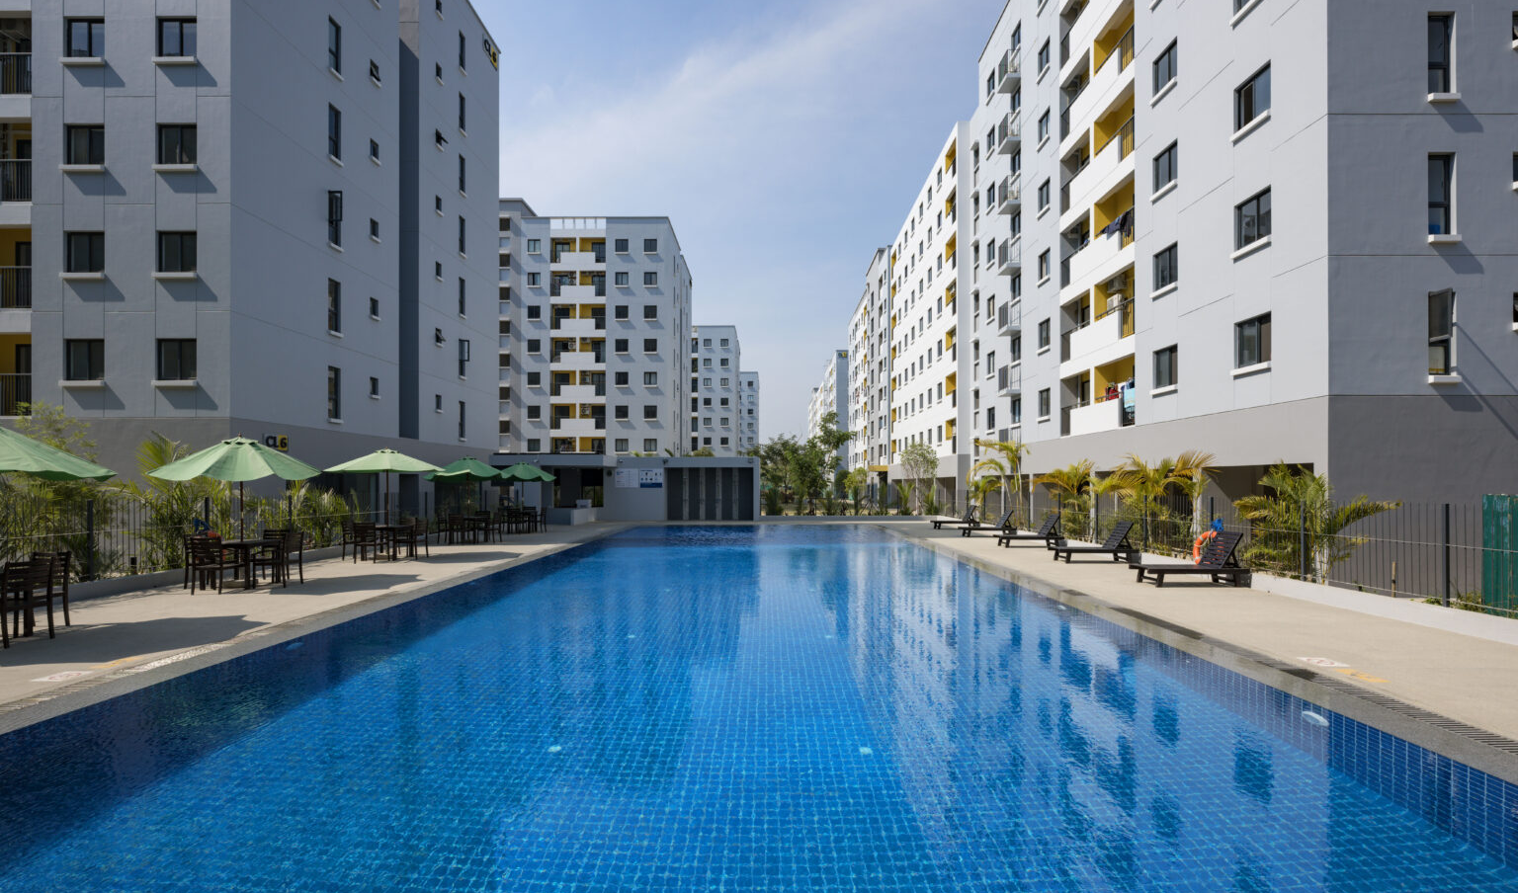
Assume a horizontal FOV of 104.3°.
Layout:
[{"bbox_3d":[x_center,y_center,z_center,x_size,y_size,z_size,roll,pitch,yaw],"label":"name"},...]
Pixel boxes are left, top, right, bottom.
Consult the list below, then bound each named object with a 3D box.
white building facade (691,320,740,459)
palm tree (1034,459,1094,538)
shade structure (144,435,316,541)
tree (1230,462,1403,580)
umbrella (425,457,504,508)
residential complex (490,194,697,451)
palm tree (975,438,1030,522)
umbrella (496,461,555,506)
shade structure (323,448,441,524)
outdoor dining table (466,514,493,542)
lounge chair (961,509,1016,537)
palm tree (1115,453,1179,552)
[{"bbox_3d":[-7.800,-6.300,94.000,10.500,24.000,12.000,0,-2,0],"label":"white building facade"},{"bbox_3d":[9.211,1.663,17.800,1.700,2.500,1.650,0,-2,1],"label":"palm tree"},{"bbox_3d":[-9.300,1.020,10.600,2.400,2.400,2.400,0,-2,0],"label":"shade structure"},{"bbox_3d":[9.469,1.360,10.100,2.250,2.150,2.000,0,-2,1],"label":"tree"},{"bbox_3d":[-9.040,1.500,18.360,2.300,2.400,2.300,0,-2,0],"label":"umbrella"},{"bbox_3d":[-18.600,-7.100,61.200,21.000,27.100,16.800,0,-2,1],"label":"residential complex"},{"bbox_3d":[9.044,1.408,21.900,1.950,3.400,1.800,0,-2,1],"label":"palm tree"},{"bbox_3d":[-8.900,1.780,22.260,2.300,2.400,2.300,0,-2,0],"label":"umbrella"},{"bbox_3d":[-9.081,1.379,14.300,2.500,2.600,2.500,0,-2,1],"label":"shade structure"},{"bbox_3d":[-8.821,2.564,18.100,0.880,0.770,0.880,0,-2,1],"label":"outdoor dining table"},{"bbox_3d":[7.950,2.640,20.400,1.850,0.900,0.650,0,-2,0],"label":"lounge chair"},{"bbox_3d":[9.477,1.447,14.400,1.700,2.500,1.650,0,-2,1],"label":"palm tree"}]

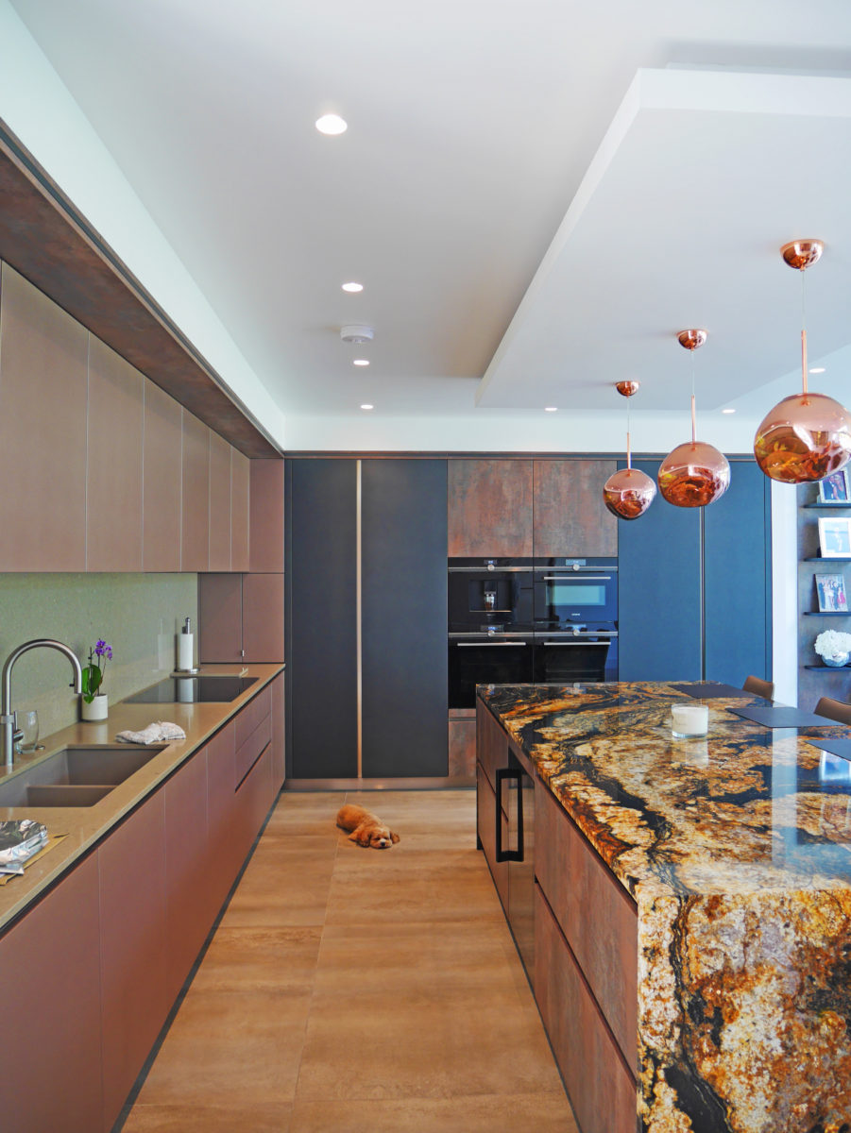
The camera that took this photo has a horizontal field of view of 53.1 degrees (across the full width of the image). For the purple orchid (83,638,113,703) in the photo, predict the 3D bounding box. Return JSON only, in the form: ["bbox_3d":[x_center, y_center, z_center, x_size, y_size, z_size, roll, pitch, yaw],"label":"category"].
[{"bbox_3d":[-1.396,0.445,3.633,0.135,0.280,0.130,0,0,-2],"label":"purple orchid"}]

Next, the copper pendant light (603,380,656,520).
[{"bbox_3d":[0.998,-0.573,4.179,0.262,0.670,0.262,0,0,-2],"label":"copper pendant light"}]

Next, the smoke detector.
[{"bbox_3d":[-0.301,-1.026,3.770,0.144,0.042,0.144,0,0,-3],"label":"smoke detector"}]

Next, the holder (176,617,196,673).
[{"bbox_3d":[-1.470,0.481,5.261,0.140,0.335,0.140,0,0,-2],"label":"holder"}]

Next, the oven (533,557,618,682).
[{"bbox_3d":[1.046,0.469,6.266,0.602,1.062,0.550,0,0,-3],"label":"oven"}]

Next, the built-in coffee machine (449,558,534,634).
[{"bbox_3d":[0.448,0.177,6.215,0.598,0.478,0.500,0,0,-3],"label":"built-in coffee machine"}]

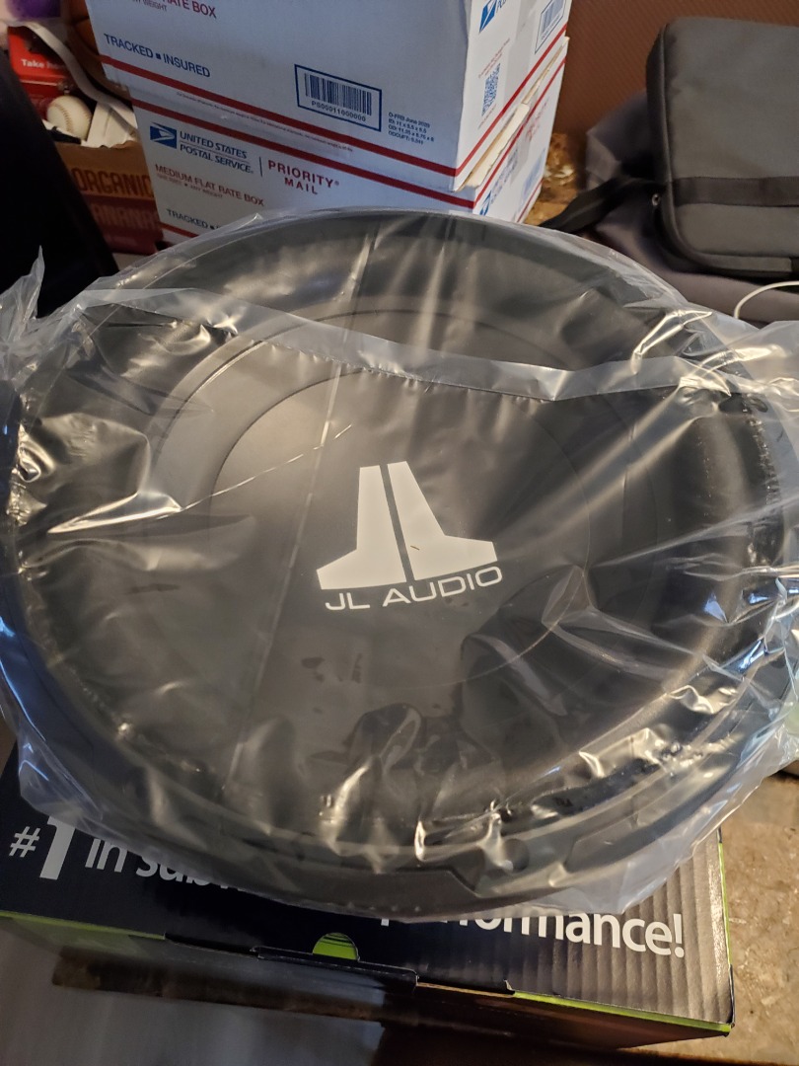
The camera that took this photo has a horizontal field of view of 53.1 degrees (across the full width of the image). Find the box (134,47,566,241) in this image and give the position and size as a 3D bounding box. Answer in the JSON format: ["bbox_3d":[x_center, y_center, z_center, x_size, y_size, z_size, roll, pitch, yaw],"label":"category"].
[{"bbox_3d":[-0.035,-0.338,0.698,0.286,0.147,0.220,21,59,11],"label":"box"}]

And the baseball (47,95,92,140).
[{"bbox_3d":[-0.571,-0.716,1.390,0.074,0.074,0.074,0,58,-2],"label":"baseball"}]

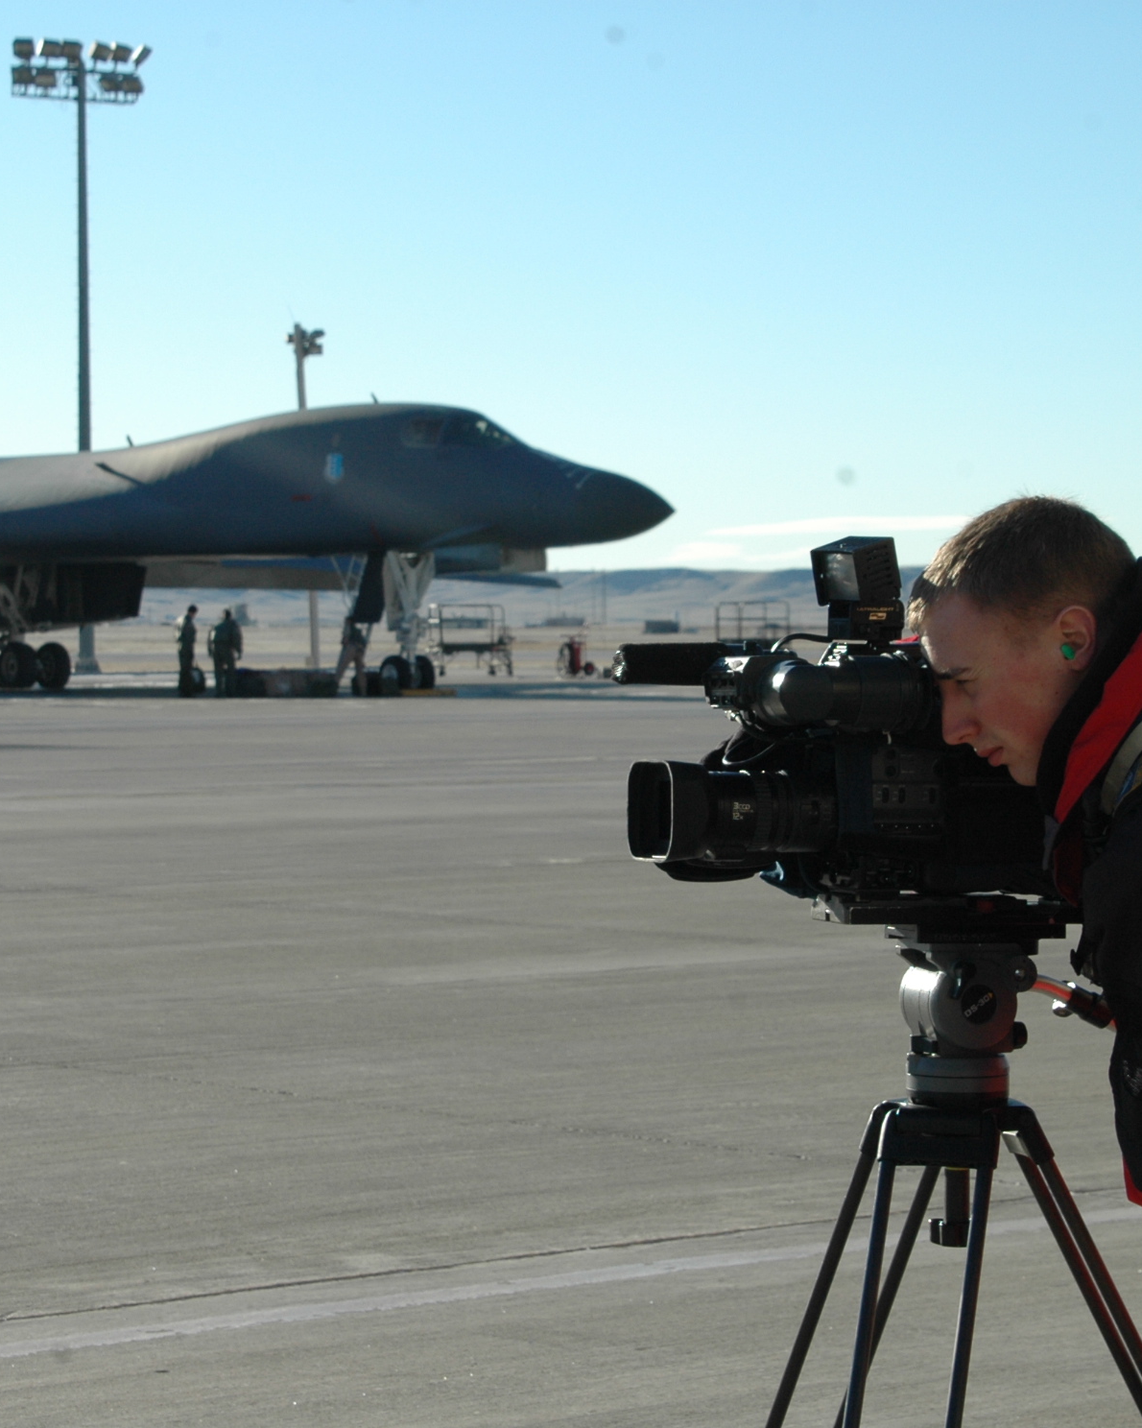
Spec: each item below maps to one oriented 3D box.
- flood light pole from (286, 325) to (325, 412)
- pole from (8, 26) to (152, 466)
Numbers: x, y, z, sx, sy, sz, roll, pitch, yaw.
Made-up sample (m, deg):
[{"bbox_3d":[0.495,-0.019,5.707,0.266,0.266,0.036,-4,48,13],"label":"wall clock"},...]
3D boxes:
[{"bbox_3d":[-8.131,-6.660,143.000,1.200,10.700,1.000,-1,1,-30],"label":"flood light pole"},{"bbox_3d":[-14.159,-10.430,135.000,4.000,18.500,1.000,-1,1,-25],"label":"pole"}]

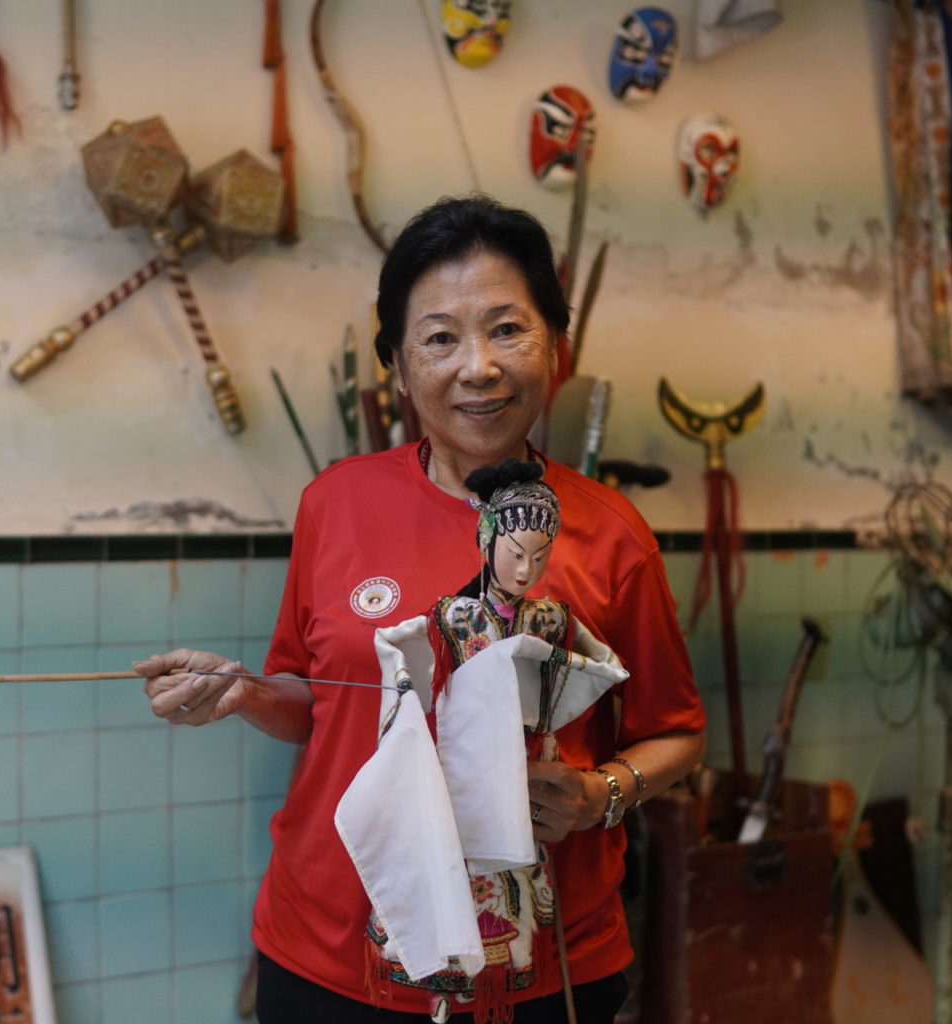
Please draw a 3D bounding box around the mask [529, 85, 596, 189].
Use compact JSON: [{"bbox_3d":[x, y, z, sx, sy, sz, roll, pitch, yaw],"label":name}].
[{"bbox_3d":[0.195,-0.795,4.070,0.168,0.217,0.075,6,-3,-35],"label":"mask"}]

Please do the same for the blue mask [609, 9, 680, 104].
[{"bbox_3d":[0.371,-0.992,4.170,0.170,0.213,0.075,14,-8,-34],"label":"blue mask"}]

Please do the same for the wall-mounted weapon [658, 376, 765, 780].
[{"bbox_3d":[0.567,0.457,4.138,0.290,1.500,0.060,0,-6,-35],"label":"wall-mounted weapon"}]

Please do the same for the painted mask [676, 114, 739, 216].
[{"bbox_3d":[0.528,-0.792,4.369,0.160,0.225,0.090,0,0,-36],"label":"painted mask"}]

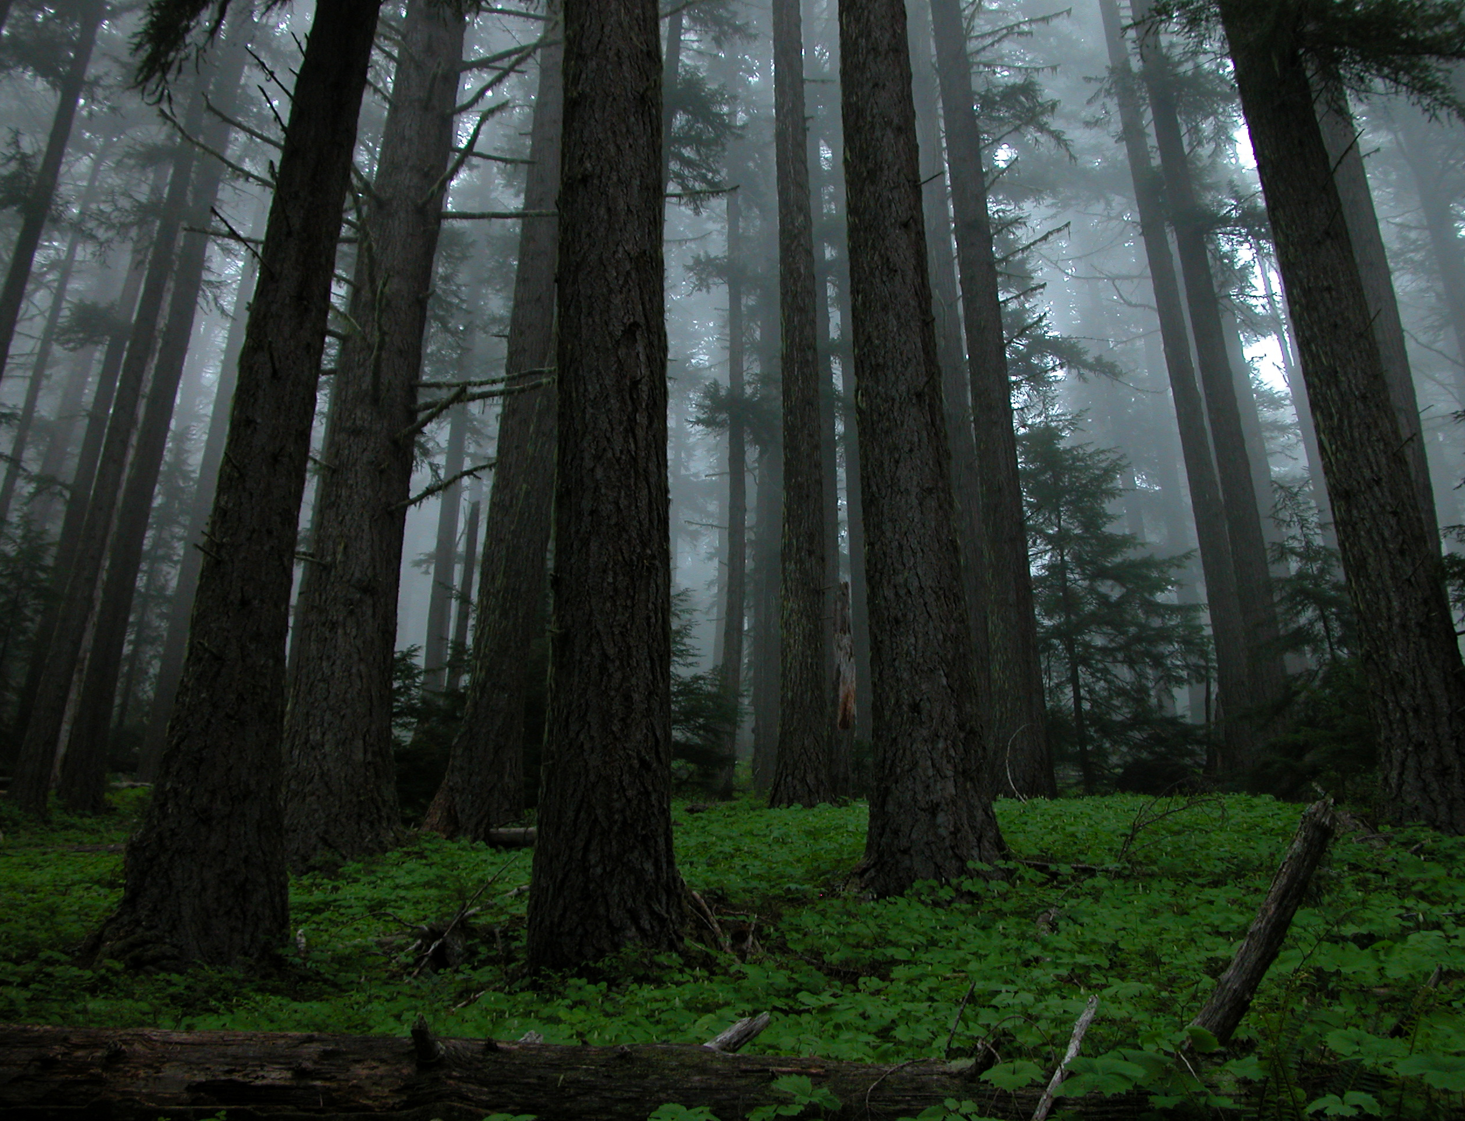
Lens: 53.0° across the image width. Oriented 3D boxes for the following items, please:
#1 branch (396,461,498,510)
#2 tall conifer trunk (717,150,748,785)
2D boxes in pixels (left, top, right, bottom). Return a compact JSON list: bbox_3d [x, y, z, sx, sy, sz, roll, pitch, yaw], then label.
[{"bbox_3d":[-2.431,-0.641,12.500,0.820,0.340,0.400,-1,-27,0],"label":"branch"},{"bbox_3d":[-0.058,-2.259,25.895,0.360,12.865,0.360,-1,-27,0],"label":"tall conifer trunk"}]

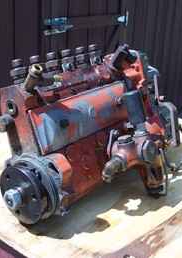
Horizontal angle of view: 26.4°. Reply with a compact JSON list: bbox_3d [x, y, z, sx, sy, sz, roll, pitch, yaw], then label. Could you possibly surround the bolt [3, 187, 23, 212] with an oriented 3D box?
[{"bbox_3d":[-0.107,0.098,0.543,0.025,0.025,0.016,13,26,38],"label":"bolt"}]

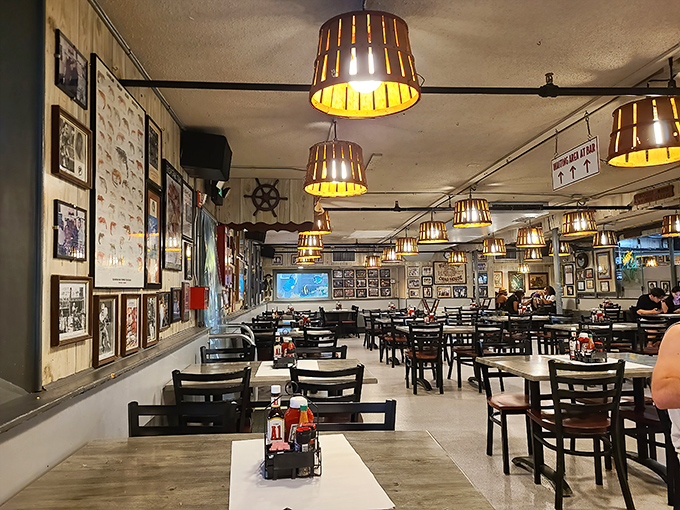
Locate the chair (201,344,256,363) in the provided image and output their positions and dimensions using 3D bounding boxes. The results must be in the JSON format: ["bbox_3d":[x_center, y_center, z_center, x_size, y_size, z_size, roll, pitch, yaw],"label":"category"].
[{"bbox_3d":[-0.808,1.089,3.581,0.420,0.840,0.460,-1,-4,-4],"label":"chair"}]

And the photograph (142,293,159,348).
[{"bbox_3d":[-1.140,0.394,3.090,0.028,0.316,0.255,-1,-4,-5],"label":"photograph"}]

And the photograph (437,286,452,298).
[{"bbox_3d":[2.938,1.060,14.356,0.350,0.295,0.030,-1,-4,-5],"label":"photograph"}]

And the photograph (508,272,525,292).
[{"bbox_3d":[4.506,0.700,13.000,0.430,0.540,0.035,-1,-4,-4],"label":"photograph"}]

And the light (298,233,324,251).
[{"bbox_3d":[-0.494,-0.225,8.700,0.450,0.290,0.450,-1,-4,-4],"label":"light"}]

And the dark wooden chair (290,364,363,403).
[{"bbox_3d":[-0.080,1.071,3.110,0.430,0.840,0.470,-1,-4,-5],"label":"dark wooden chair"}]

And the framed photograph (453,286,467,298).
[{"bbox_3d":[2.968,0.923,12.600,0.340,0.280,0.030,-1,-4,-4],"label":"framed photograph"}]

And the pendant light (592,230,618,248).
[{"bbox_3d":[5.490,-0.324,10.560,0.455,0.310,0.455,-1,-4,-5],"label":"pendant light"}]

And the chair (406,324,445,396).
[{"bbox_3d":[1.049,1.252,6.279,0.410,0.840,0.460,-1,-4,-4],"label":"chair"}]

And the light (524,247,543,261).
[{"bbox_3d":[5.307,-0.023,14.010,0.455,0.310,0.455,-1,-4,-5],"label":"light"}]

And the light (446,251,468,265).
[{"bbox_3d":[2.686,0.068,11.644,0.455,0.310,0.455,-1,-4,-5],"label":"light"}]

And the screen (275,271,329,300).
[{"bbox_3d":[-1.002,0.823,13.640,1.412,0.760,0.080,-1,-4,-5],"label":"screen"}]

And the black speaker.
[{"bbox_3d":[-1.094,-0.796,4.201,0.325,0.268,0.450,5,-4,-4],"label":"black speaker"}]

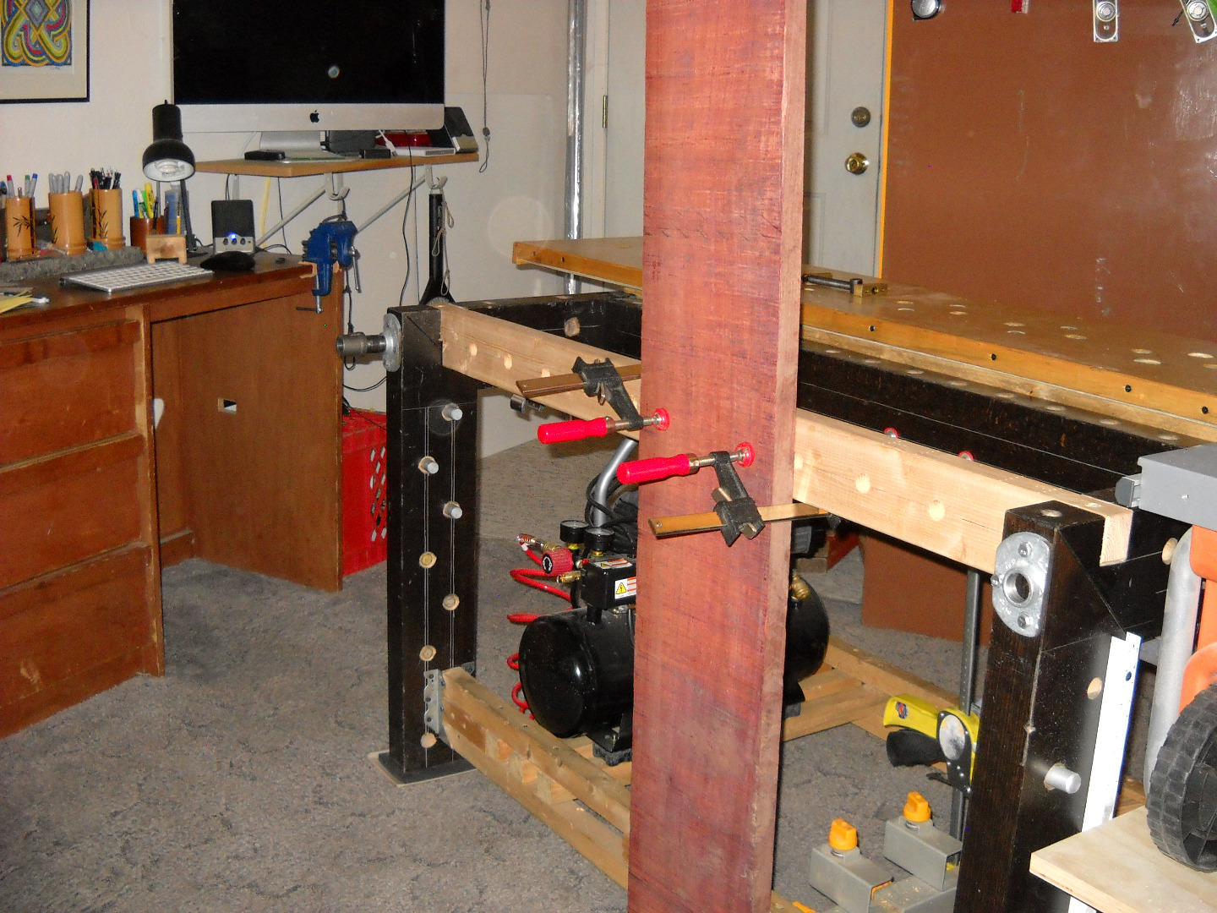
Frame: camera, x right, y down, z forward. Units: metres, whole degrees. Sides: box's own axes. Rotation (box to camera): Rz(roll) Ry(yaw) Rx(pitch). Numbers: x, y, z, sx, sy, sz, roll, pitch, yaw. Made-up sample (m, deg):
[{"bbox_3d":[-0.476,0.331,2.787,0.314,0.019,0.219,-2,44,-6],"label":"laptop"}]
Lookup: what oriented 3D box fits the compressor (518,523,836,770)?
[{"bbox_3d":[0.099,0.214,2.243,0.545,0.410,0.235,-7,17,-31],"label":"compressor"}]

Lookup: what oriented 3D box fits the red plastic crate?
[{"bbox_3d":[-0.691,0.076,3.378,0.325,0.325,0.290,11,17,32],"label":"red plastic crate"}]

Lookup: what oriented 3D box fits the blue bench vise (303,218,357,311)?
[{"bbox_3d":[-0.573,-0.395,2.970,0.113,0.185,0.062,9,16,25],"label":"blue bench vise"}]

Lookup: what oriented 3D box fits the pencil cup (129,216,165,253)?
[{"bbox_3d":[-0.959,-0.458,3.000,0.073,0.081,0.073,2,15,0],"label":"pencil cup"}]

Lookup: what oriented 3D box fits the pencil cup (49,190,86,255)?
[{"bbox_3d":[-1.041,-0.448,2.775,0.068,0.114,0.068,9,16,25],"label":"pencil cup"}]

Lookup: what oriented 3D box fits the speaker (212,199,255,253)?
[{"bbox_3d":[-0.808,-0.495,3.110,0.086,0.115,0.085,-4,16,-21],"label":"speaker"}]

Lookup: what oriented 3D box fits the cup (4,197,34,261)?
[{"bbox_3d":[-1.093,-0.425,2.680,0.059,0.112,0.059,9,16,25],"label":"cup"}]

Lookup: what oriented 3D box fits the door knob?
[{"bbox_3d":[0.739,-0.871,4.290,0.065,0.065,0.066,9,16,25],"label":"door knob"}]

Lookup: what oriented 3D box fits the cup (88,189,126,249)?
[{"bbox_3d":[-0.999,-0.473,2.875,0.067,0.113,0.067,2,15,0],"label":"cup"}]

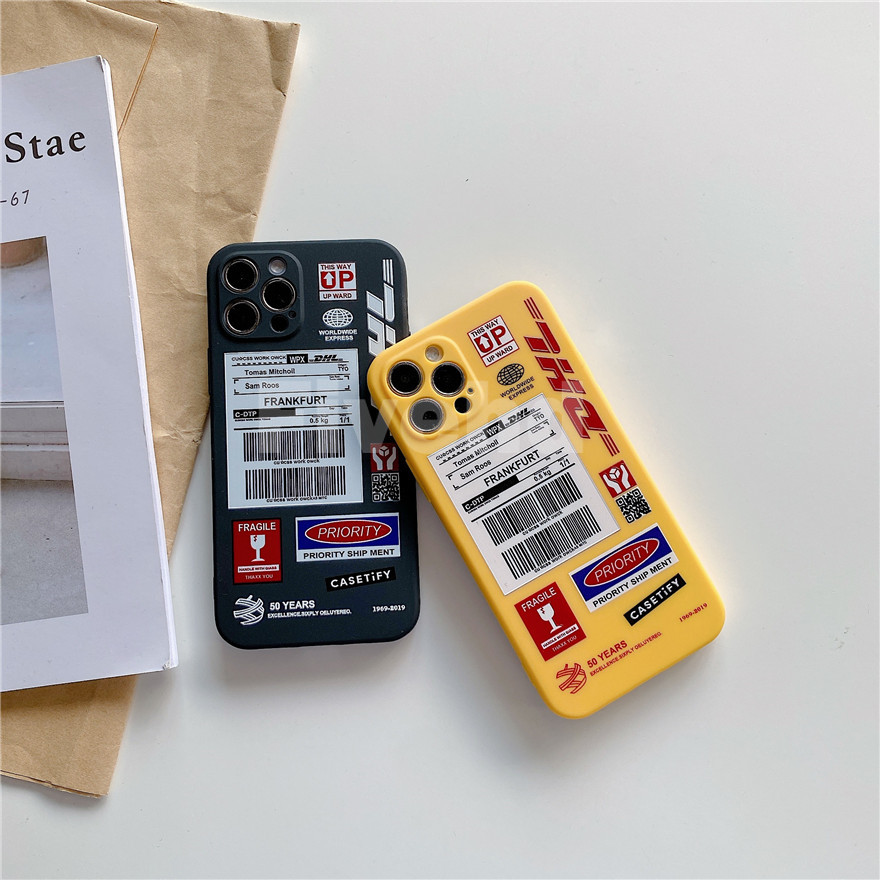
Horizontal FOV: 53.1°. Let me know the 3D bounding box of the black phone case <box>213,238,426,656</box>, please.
[{"bbox_3d":[-0.047,0.000,0.328,0.075,0.011,0.150,-2,85,-4],"label":"black phone case"}]

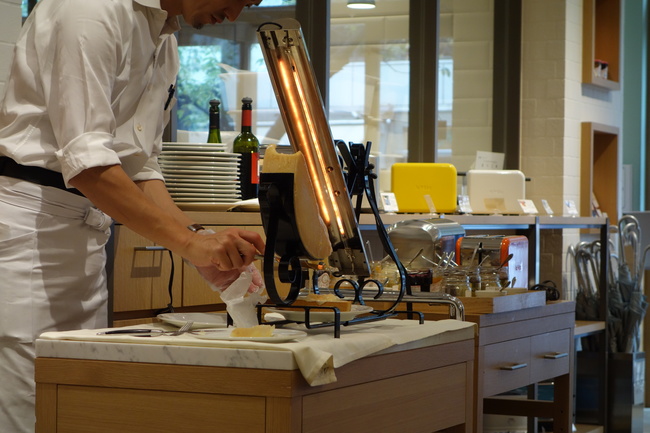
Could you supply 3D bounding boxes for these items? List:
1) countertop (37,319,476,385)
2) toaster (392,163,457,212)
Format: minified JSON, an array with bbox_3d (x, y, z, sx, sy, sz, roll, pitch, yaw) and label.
[{"bbox_3d":[-0.099,0.250,3.705,0.524,0.035,0.984,1,0,24],"label":"countertop"},{"bbox_3d":[0.390,-0.107,6.841,0.255,0.190,0.180,1,0,9],"label":"toaster"}]

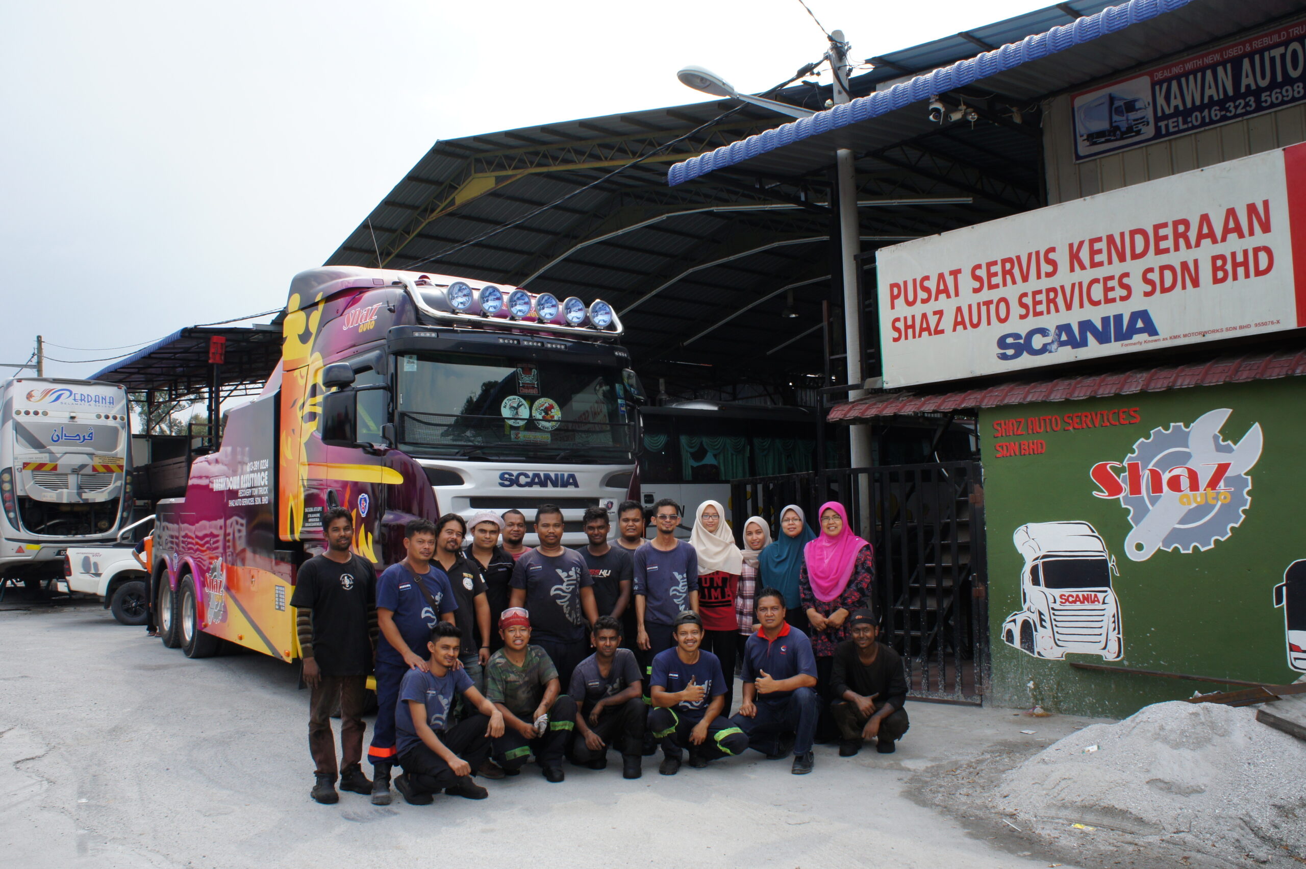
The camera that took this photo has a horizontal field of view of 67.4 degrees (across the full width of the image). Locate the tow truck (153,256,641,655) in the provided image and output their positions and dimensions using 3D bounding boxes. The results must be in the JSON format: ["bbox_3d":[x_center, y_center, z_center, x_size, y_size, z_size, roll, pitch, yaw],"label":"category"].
[{"bbox_3d":[-3.480,0.624,11.331,2.600,4.000,8.250,2,-5,-39],"label":"tow truck"}]

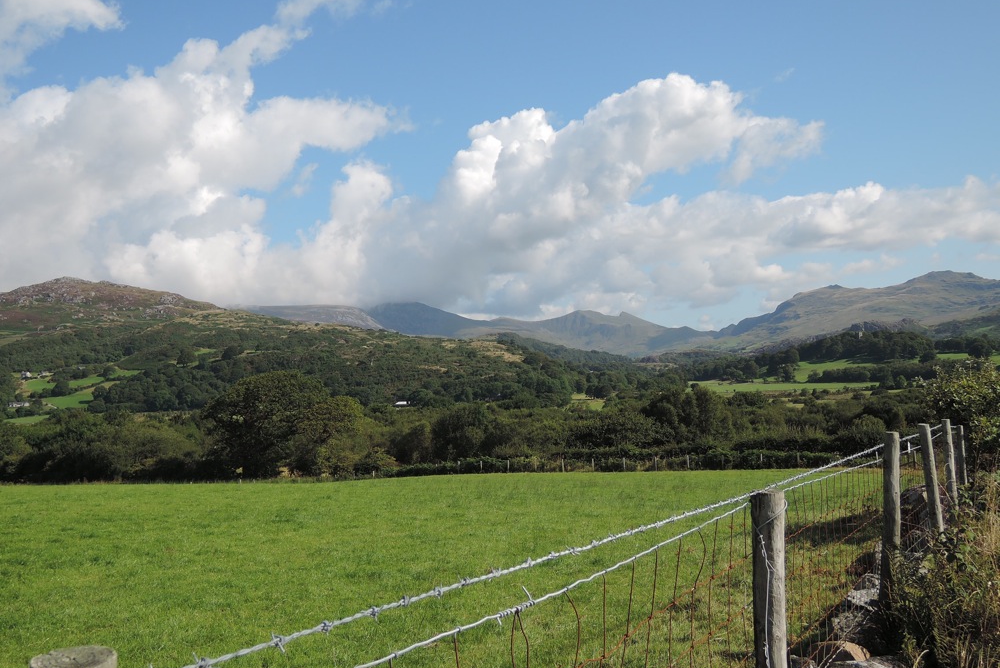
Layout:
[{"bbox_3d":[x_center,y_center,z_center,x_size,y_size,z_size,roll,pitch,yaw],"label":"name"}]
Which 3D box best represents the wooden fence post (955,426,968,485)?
[{"bbox_3d":[6.174,1.707,13.481,0.088,0.950,0.088,-3,-3,27],"label":"wooden fence post"}]

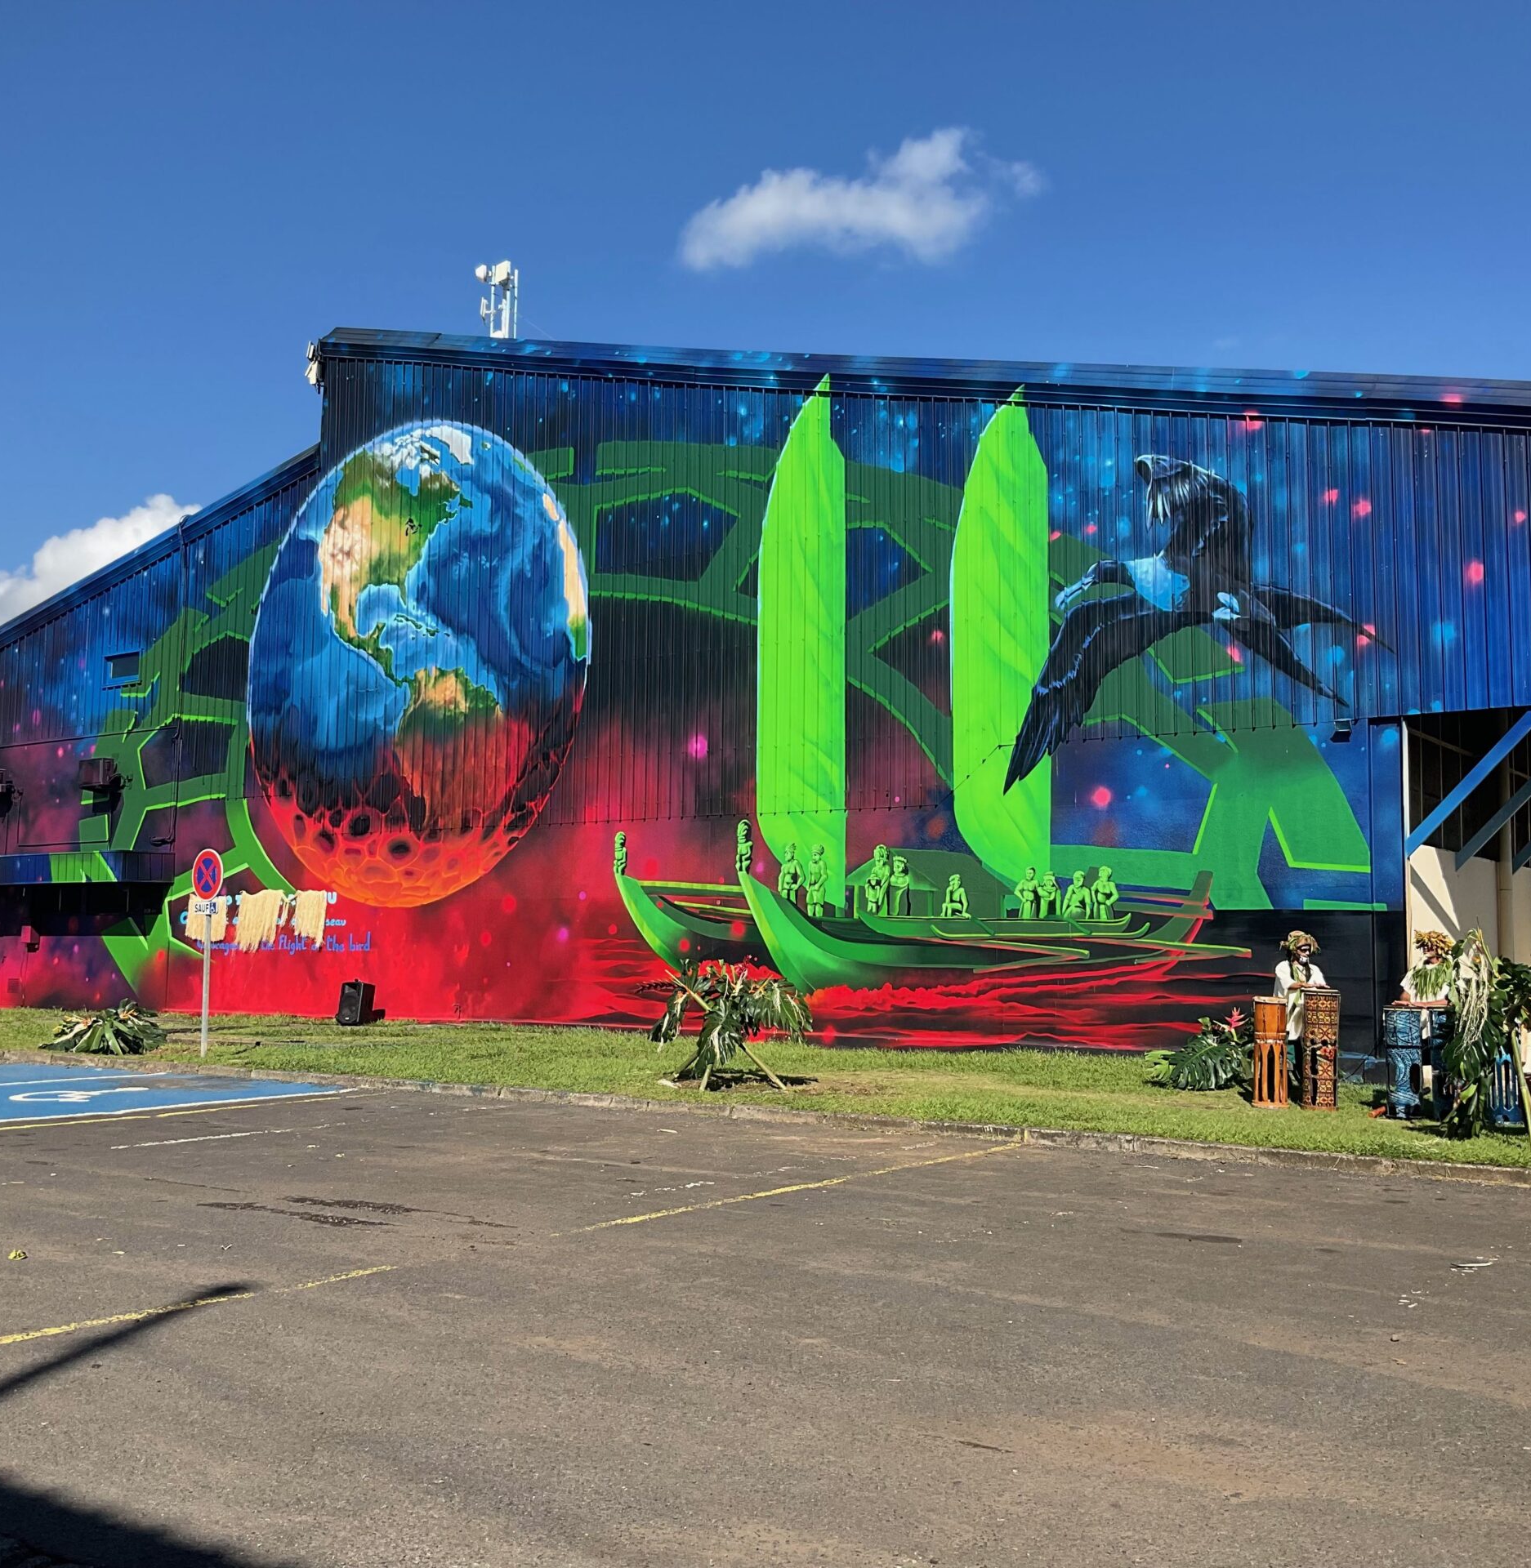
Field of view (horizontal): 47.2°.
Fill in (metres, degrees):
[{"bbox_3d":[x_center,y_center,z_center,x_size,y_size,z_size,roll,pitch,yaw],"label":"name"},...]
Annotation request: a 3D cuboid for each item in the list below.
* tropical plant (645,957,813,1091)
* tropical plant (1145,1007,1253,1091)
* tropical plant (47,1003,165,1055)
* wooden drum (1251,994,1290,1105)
[{"bbox_3d":[-0.391,2.655,19.500,1.764,1.444,1.400,1,-6,-1],"label":"tropical plant"},{"bbox_3d":[4.808,2.892,19.200,1.251,0.900,1.000,-1,-6,14],"label":"tropical plant"},{"bbox_3d":[-8.918,3.277,23.700,1.586,0.655,1.350,3,-6,-20],"label":"tropical plant"},{"bbox_3d":[5.014,2.663,17.400,0.350,1.100,0.350,-1,-6,16],"label":"wooden drum"}]

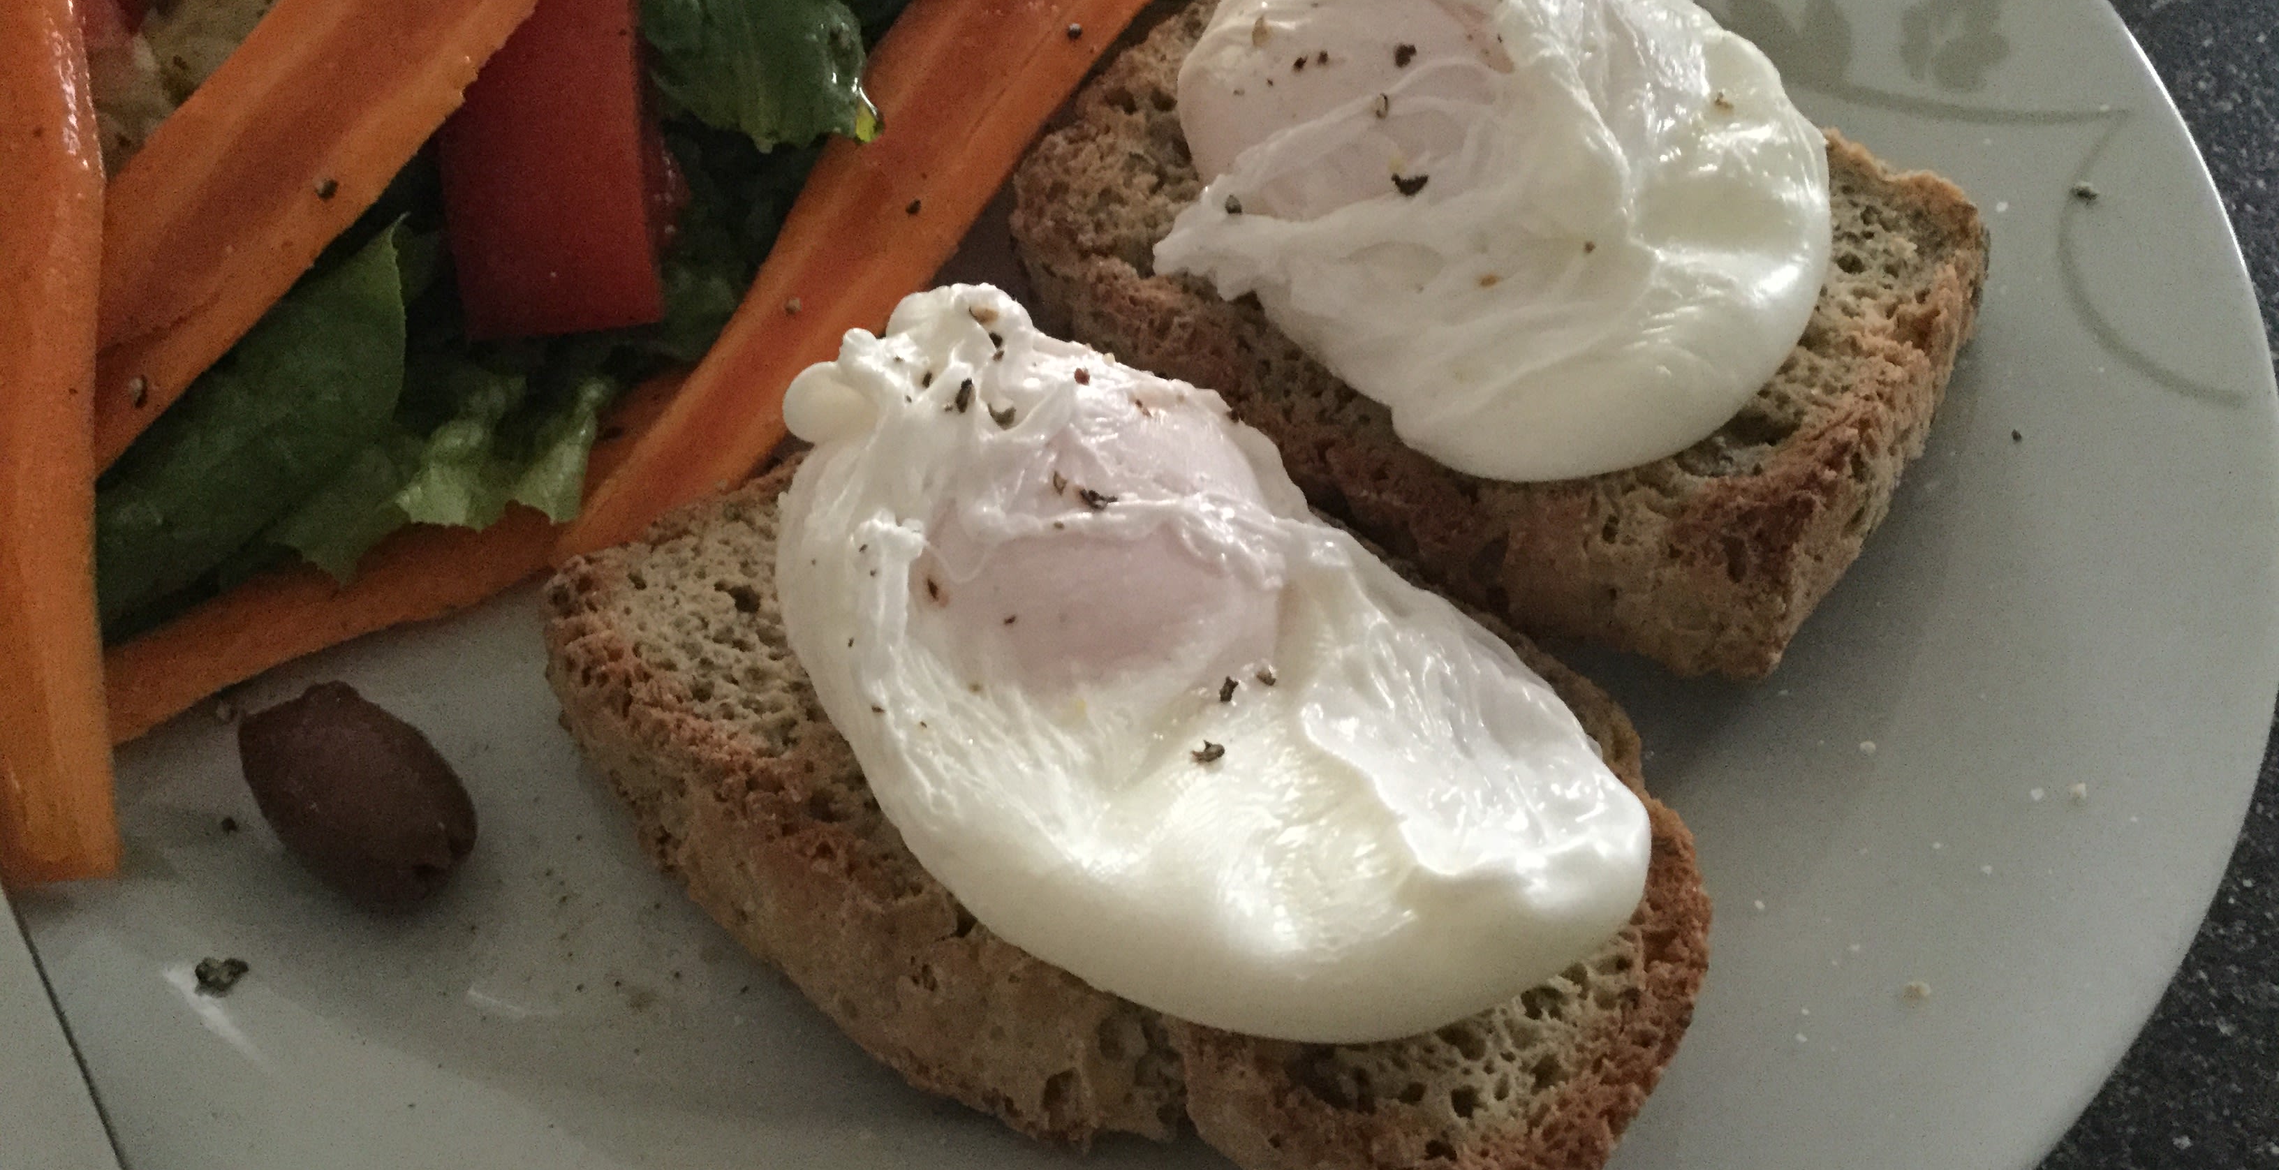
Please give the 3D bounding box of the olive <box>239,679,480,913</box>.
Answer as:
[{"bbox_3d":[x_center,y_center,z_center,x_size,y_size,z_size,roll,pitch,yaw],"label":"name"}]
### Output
[{"bbox_3d":[-0.077,0.021,0.202,0.018,0.016,0.029,-37,65,-25],"label":"olive"}]

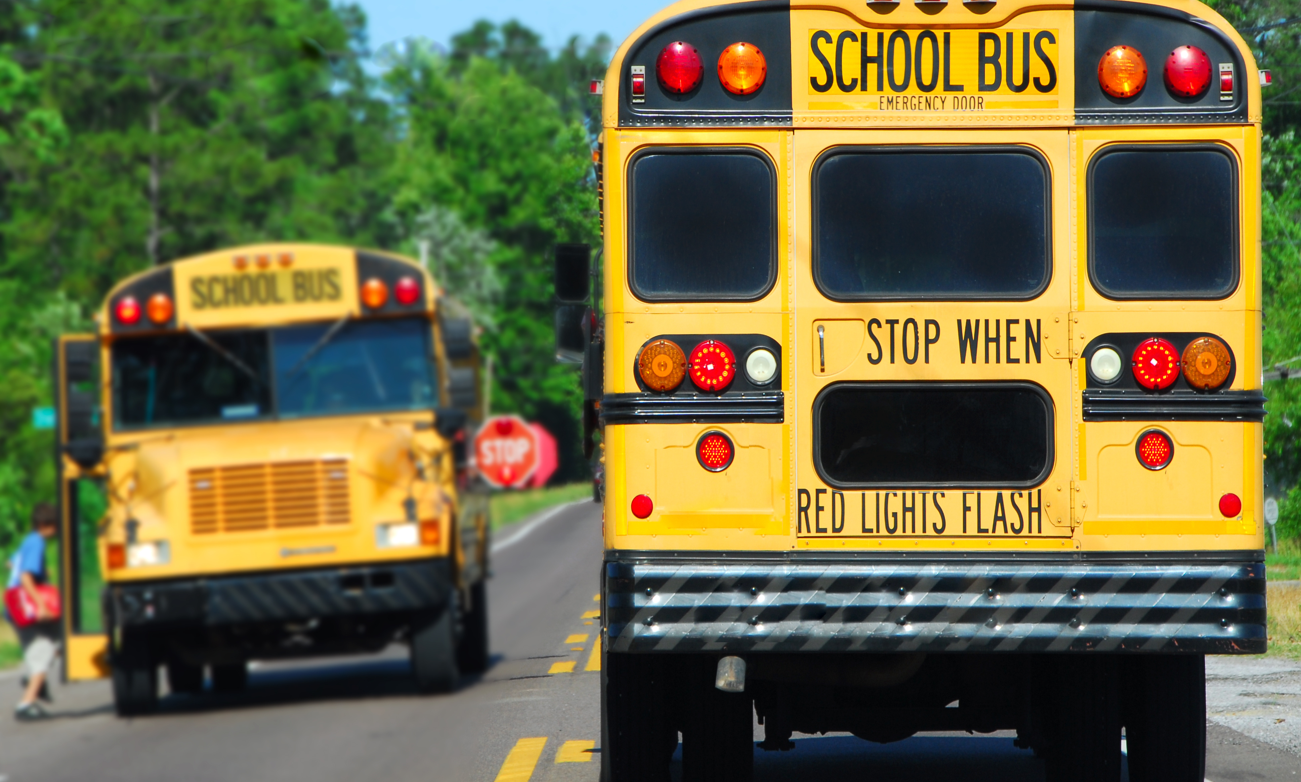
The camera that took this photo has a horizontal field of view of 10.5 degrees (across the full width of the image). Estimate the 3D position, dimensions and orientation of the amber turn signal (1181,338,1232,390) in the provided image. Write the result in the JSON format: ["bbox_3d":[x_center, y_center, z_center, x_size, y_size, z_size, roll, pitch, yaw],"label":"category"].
[{"bbox_3d":[2.022,-0.100,25.680,0.178,0.192,0.060,0,-1,0],"label":"amber turn signal"}]

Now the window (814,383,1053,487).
[{"bbox_3d":[1.030,0.163,25.600,0.876,0.385,0.040,-1,-1,0],"label":"window"}]

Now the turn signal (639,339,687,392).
[{"bbox_3d":[0.044,-0.094,25.680,0.181,0.196,0.060,0,-1,0],"label":"turn signal"}]

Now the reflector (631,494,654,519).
[{"bbox_3d":[-0.030,0.420,25.700,0.080,0.092,0.020,0,-1,0],"label":"reflector"}]

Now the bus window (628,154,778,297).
[{"bbox_3d":[0.189,-0.604,25.600,0.544,0.566,0.040,-1,-1,0],"label":"bus window"}]

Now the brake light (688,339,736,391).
[{"bbox_3d":[0.224,-0.094,25.680,0.170,0.189,0.060,0,-1,0],"label":"brake light"}]

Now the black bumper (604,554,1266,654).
[{"bbox_3d":[1.040,0.777,25.680,2.409,0.362,0.220,0,-1,0],"label":"black bumper"}]

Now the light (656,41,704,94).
[{"bbox_3d":[0.108,-1.171,25.565,0.175,0.191,0.070,-1,-1,0],"label":"light"}]

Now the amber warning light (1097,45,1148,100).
[{"bbox_3d":[1.711,-1.157,25.565,0.178,0.193,0.070,-1,-1,0],"label":"amber warning light"}]

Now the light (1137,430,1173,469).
[{"bbox_3d":[1.830,0.214,25.590,0.141,0.155,0.040,-1,-1,0],"label":"light"}]

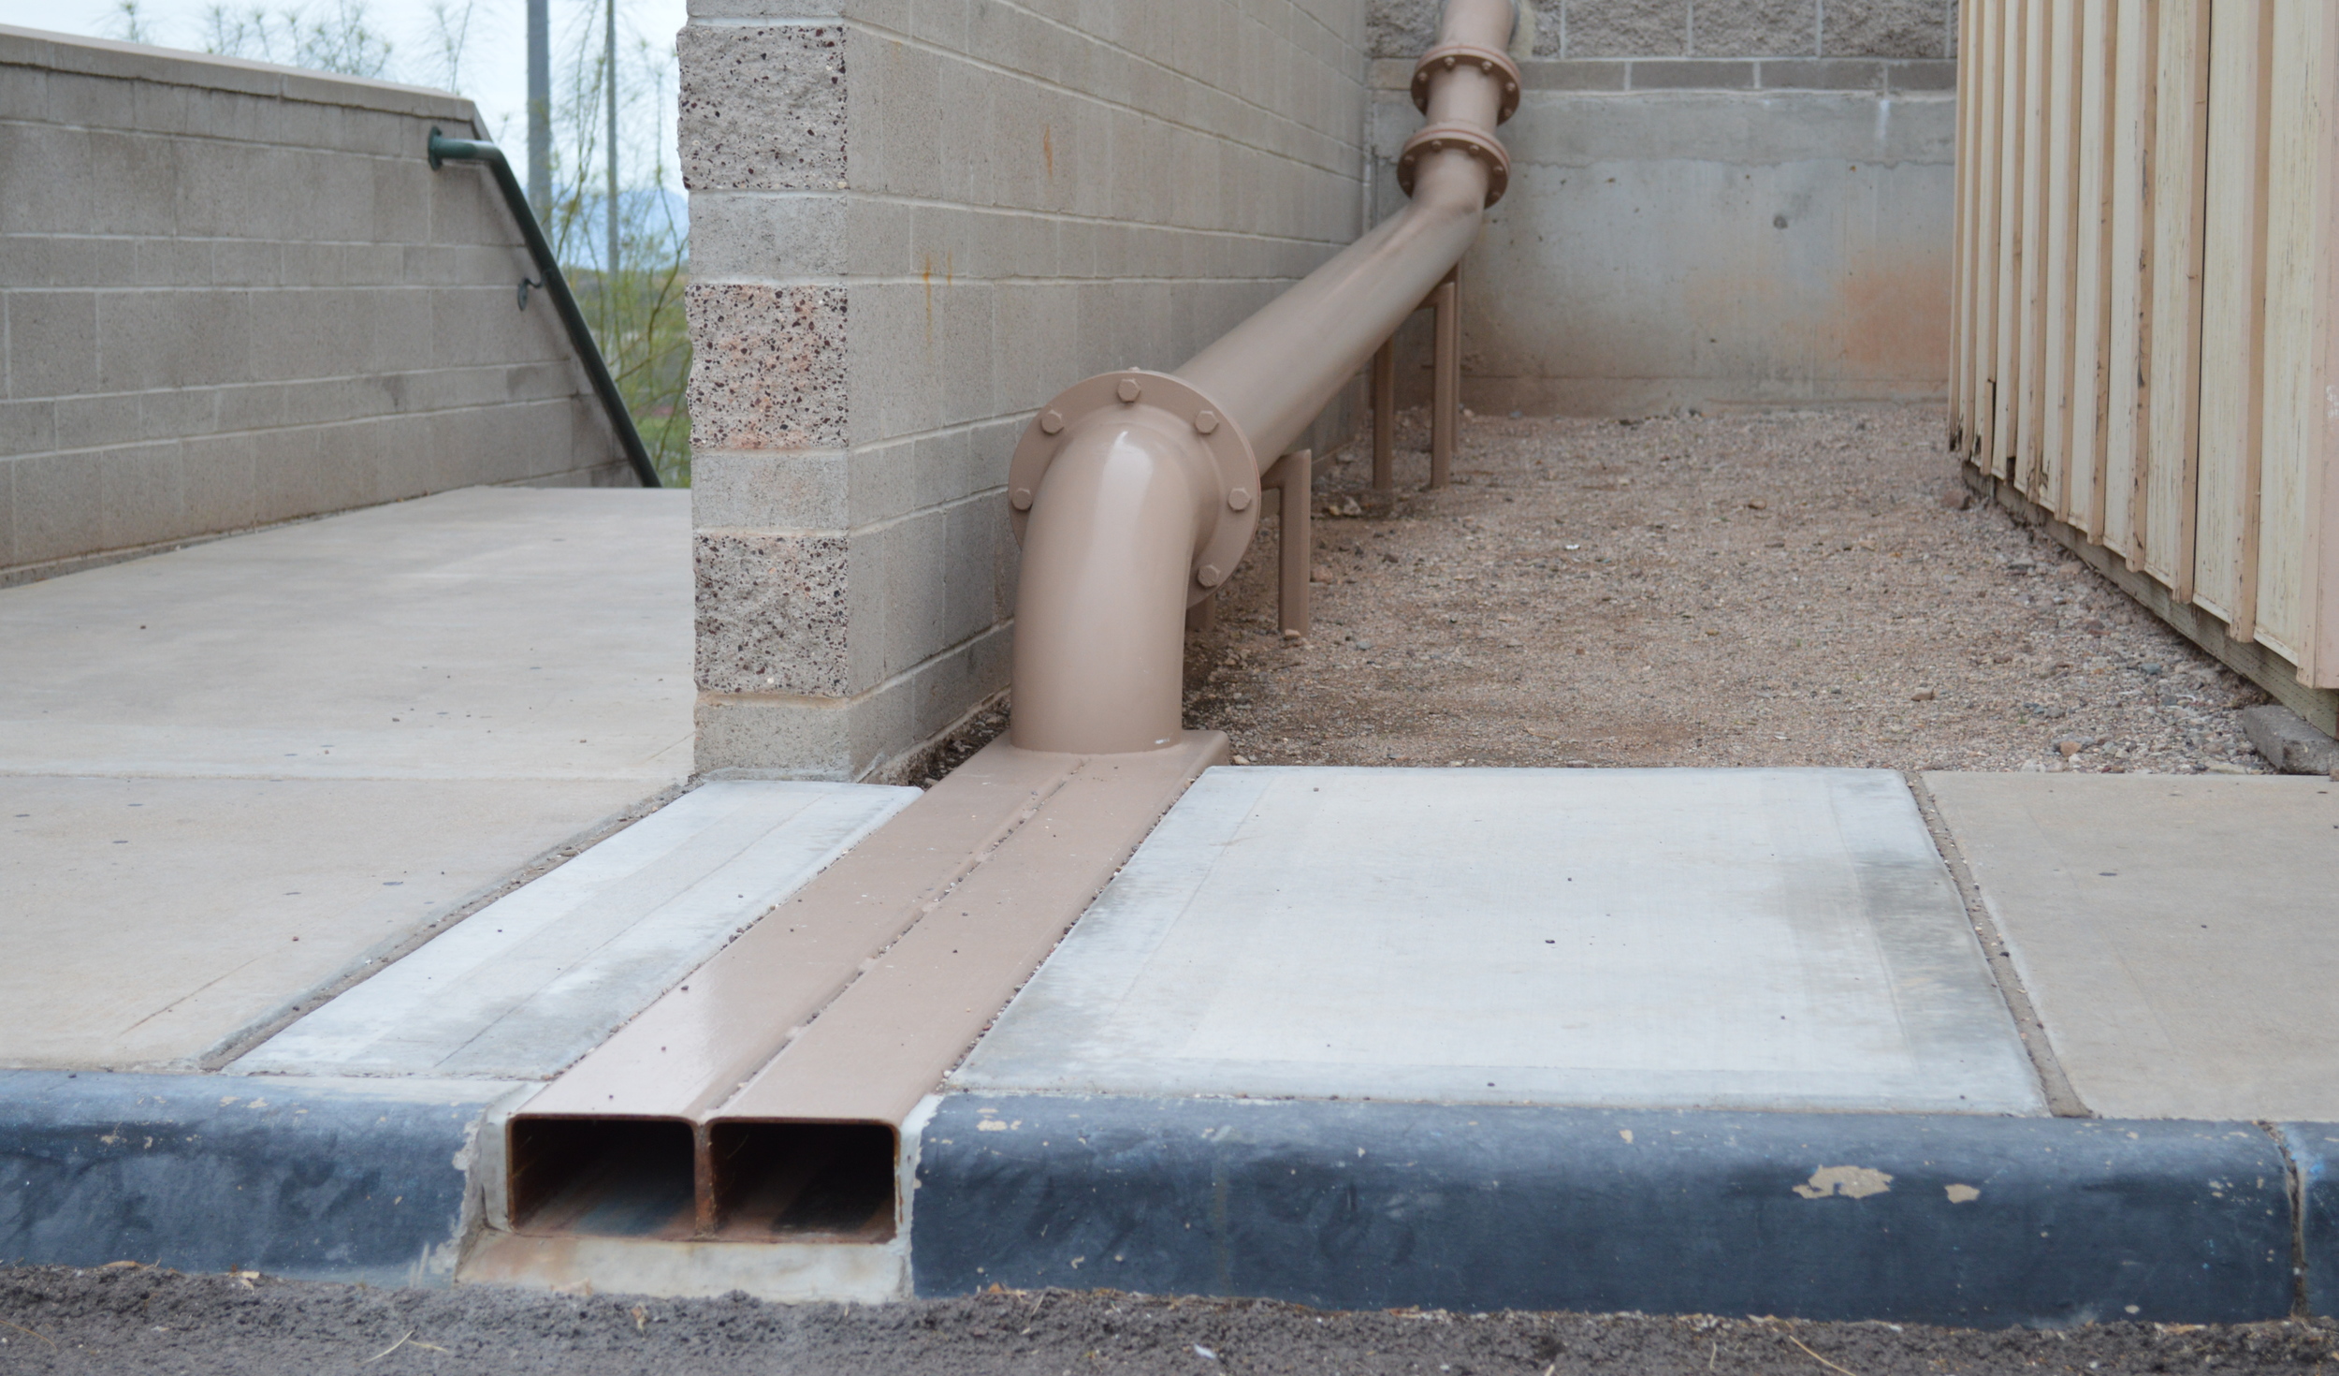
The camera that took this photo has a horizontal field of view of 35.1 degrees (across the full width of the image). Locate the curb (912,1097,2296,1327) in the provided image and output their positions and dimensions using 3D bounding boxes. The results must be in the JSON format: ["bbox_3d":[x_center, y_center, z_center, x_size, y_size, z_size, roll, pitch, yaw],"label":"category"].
[{"bbox_3d":[0.305,0.382,2.708,0.977,0.118,0.163,0,6,8],"label":"curb"}]

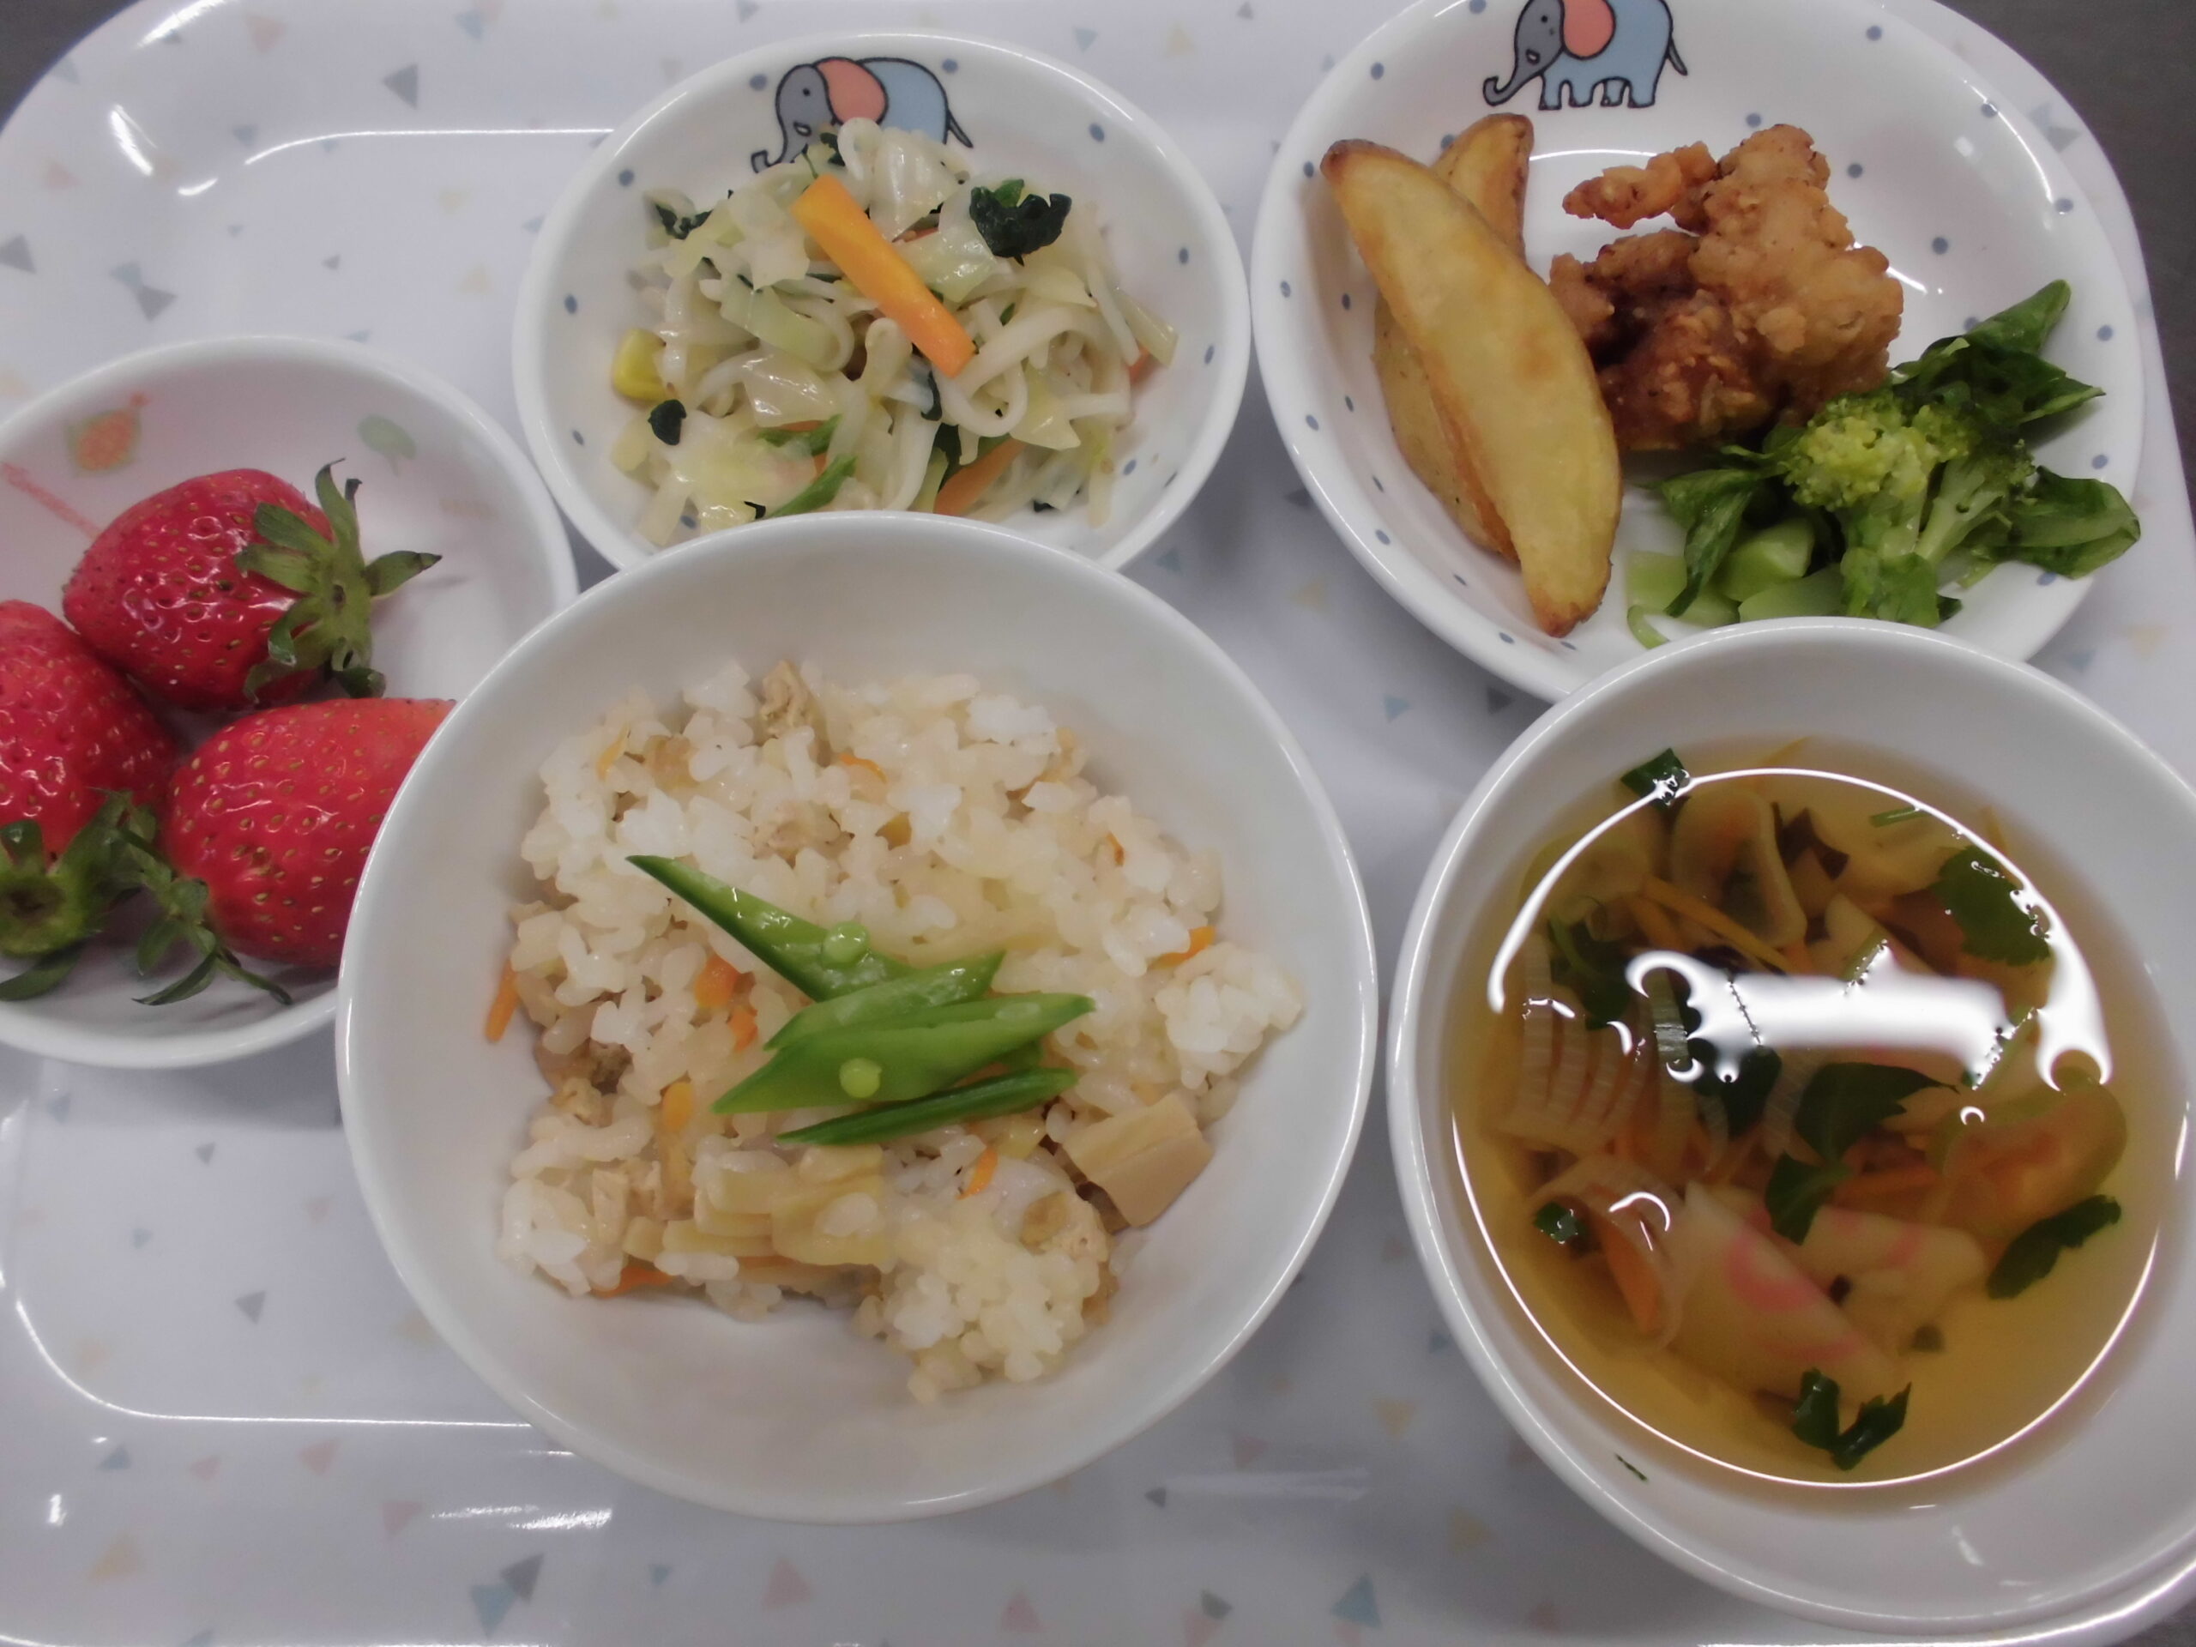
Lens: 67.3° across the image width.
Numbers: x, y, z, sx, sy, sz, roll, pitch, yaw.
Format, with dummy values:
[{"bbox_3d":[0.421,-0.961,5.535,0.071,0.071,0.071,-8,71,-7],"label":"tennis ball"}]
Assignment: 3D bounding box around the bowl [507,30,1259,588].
[{"bbox_3d":[-0.031,-0.066,0.252,0.103,0.034,0.103,0,72,-2],"label":"bowl"}]

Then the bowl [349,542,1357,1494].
[{"bbox_3d":[-0.027,0.025,0.212,0.116,0.055,0.116,0,72,-1],"label":"bowl"}]

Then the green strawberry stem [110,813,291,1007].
[{"bbox_3d":[-0.121,0.012,0.222,0.014,0.018,0.029,-37,77,-21],"label":"green strawberry stem"}]

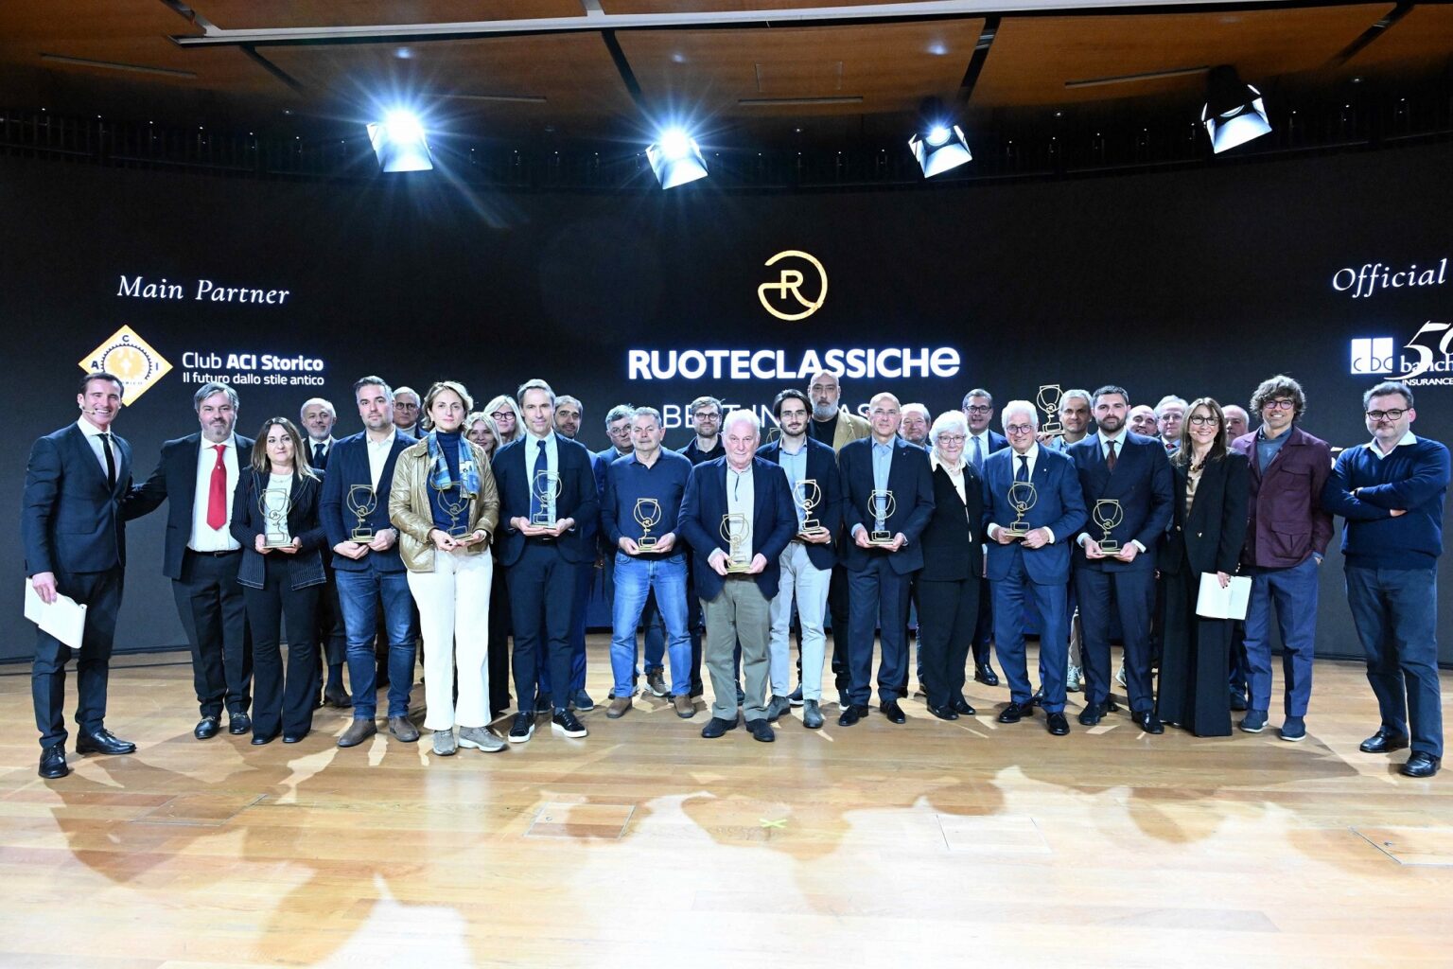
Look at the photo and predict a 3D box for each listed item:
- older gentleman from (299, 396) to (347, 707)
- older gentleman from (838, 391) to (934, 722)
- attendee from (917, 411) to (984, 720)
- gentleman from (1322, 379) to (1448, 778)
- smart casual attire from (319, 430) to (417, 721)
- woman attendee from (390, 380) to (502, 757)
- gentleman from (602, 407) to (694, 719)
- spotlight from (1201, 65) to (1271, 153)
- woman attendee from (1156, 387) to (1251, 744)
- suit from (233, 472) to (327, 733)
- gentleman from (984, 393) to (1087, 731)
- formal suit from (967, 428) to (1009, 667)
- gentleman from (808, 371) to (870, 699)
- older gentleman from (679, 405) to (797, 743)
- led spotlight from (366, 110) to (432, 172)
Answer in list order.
[{"bbox_3d":[-2.339,0.364,5.599,0.501,1.732,0.360,-1,4,-18],"label":"older gentleman"},{"bbox_3d":[0.858,0.383,5.210,0.524,1.748,0.400,1,4,8],"label":"older gentleman"},{"bbox_3d":[1.246,0.423,5.316,0.439,1.652,0.340,-1,4,-12],"label":"attendee"},{"bbox_3d":[3.052,0.402,4.438,0.420,1.744,0.530,-2,3,-44],"label":"gentleman"},{"bbox_3d":[-1.784,0.455,4.810,0.520,1.449,0.380,-1,2,-19],"label":"smart casual attire"},{"bbox_3d":[-1.350,0.384,4.659,0.540,1.762,0.440,-1,2,-19],"label":"woman attendee"},{"bbox_3d":[-0.429,0.411,5.231,0.510,1.652,0.420,0,3,-4],"label":"gentleman"},{"bbox_3d":[3.470,-2.545,6.600,0.420,0.400,0.450,1,45,16],"label":"spotlight"},{"bbox_3d":[2.429,0.408,4.885,0.450,1.693,0.360,2,3,34],"label":"woman attendee"},{"bbox_3d":[-2.232,0.591,4.815,0.500,1.373,0.380,-1,2,-24],"label":"suit"},{"bbox_3d":[1.625,0.406,5.083,0.540,1.677,0.430,1,3,20],"label":"gentleman"},{"bbox_3d":[1.572,0.393,5.995,0.520,1.488,0.320,0,2,13],"label":"formal suit"},{"bbox_3d":[0.578,0.290,5.524,0.530,1.865,0.360,0,3,8],"label":"gentleman"},{"bbox_3d":[0.052,0.446,4.964,0.606,1.655,0.430,0,4,1],"label":"older gentleman"},{"bbox_3d":[-2.242,-2.419,6.700,0.420,0.420,0.400,-1,38,-20],"label":"led spotlight"}]

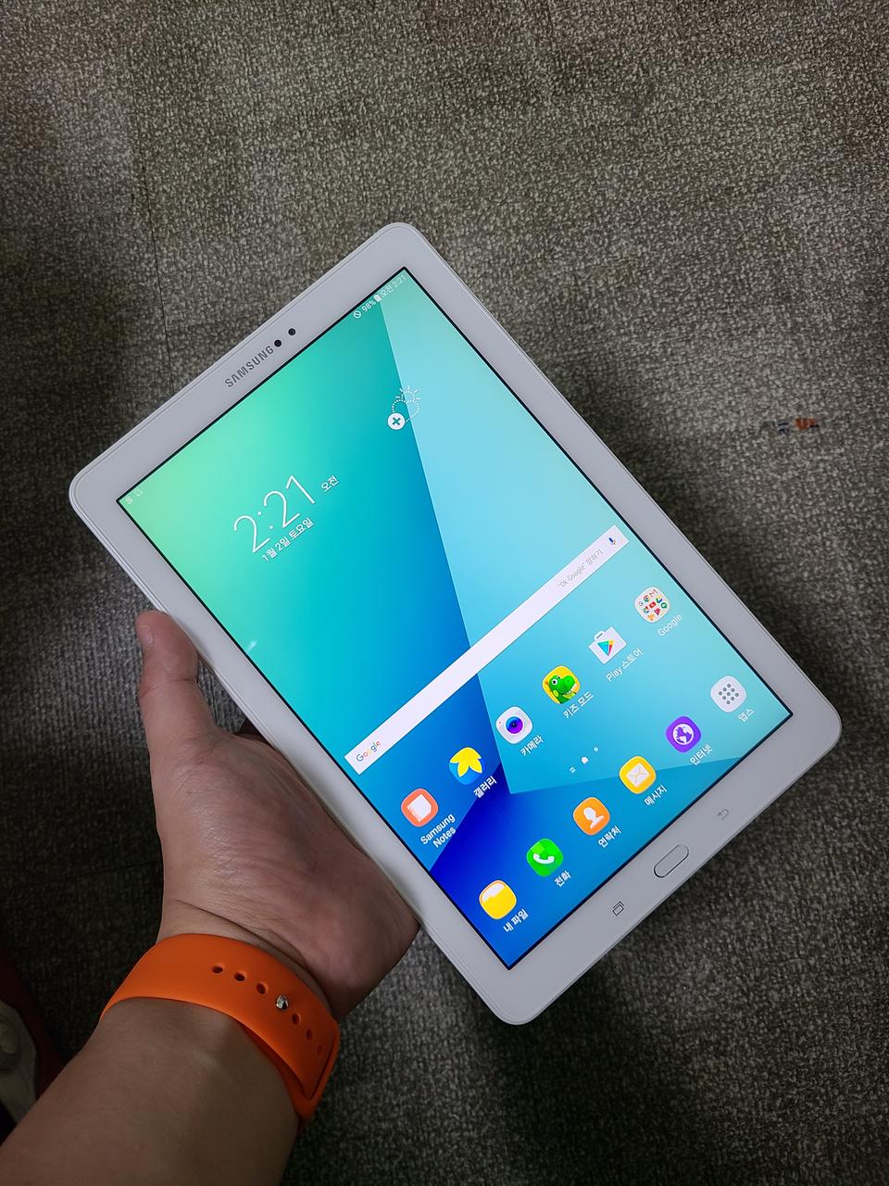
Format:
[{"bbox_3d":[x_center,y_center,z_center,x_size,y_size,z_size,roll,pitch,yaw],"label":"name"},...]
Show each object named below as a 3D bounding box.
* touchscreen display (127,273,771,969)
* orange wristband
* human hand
[{"bbox_3d":[0.004,0.006,0.327,0.137,0.008,0.219,-40,87,-4],"label":"touchscreen display"},{"bbox_3d":[-0.068,0.137,0.275,0.068,0.027,0.053,27,118,2],"label":"orange wristband"},{"bbox_3d":[-0.050,0.059,0.321,0.135,0.070,0.165,40,73,0],"label":"human hand"}]

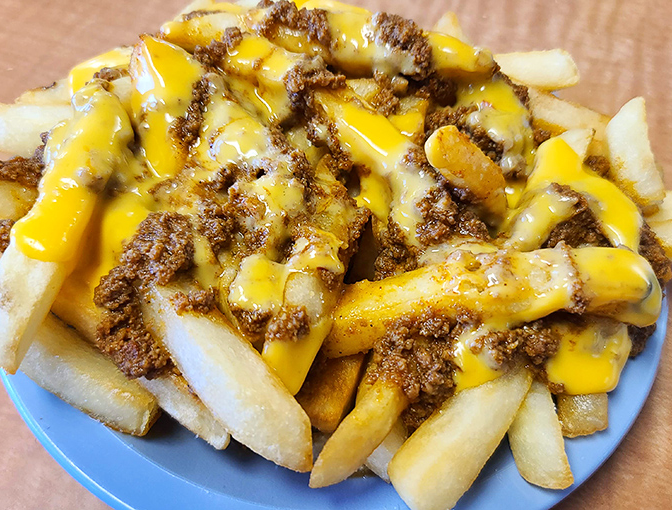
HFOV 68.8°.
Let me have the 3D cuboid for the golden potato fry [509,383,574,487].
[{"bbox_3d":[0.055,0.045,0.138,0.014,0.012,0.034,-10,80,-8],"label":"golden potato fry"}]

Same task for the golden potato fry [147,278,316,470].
[{"bbox_3d":[-0.029,0.033,0.133,0.056,0.014,0.018,47,65,3],"label":"golden potato fry"}]

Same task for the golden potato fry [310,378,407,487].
[{"bbox_3d":[0.006,0.044,0.132,0.013,0.013,0.035,35,87,20],"label":"golden potato fry"}]

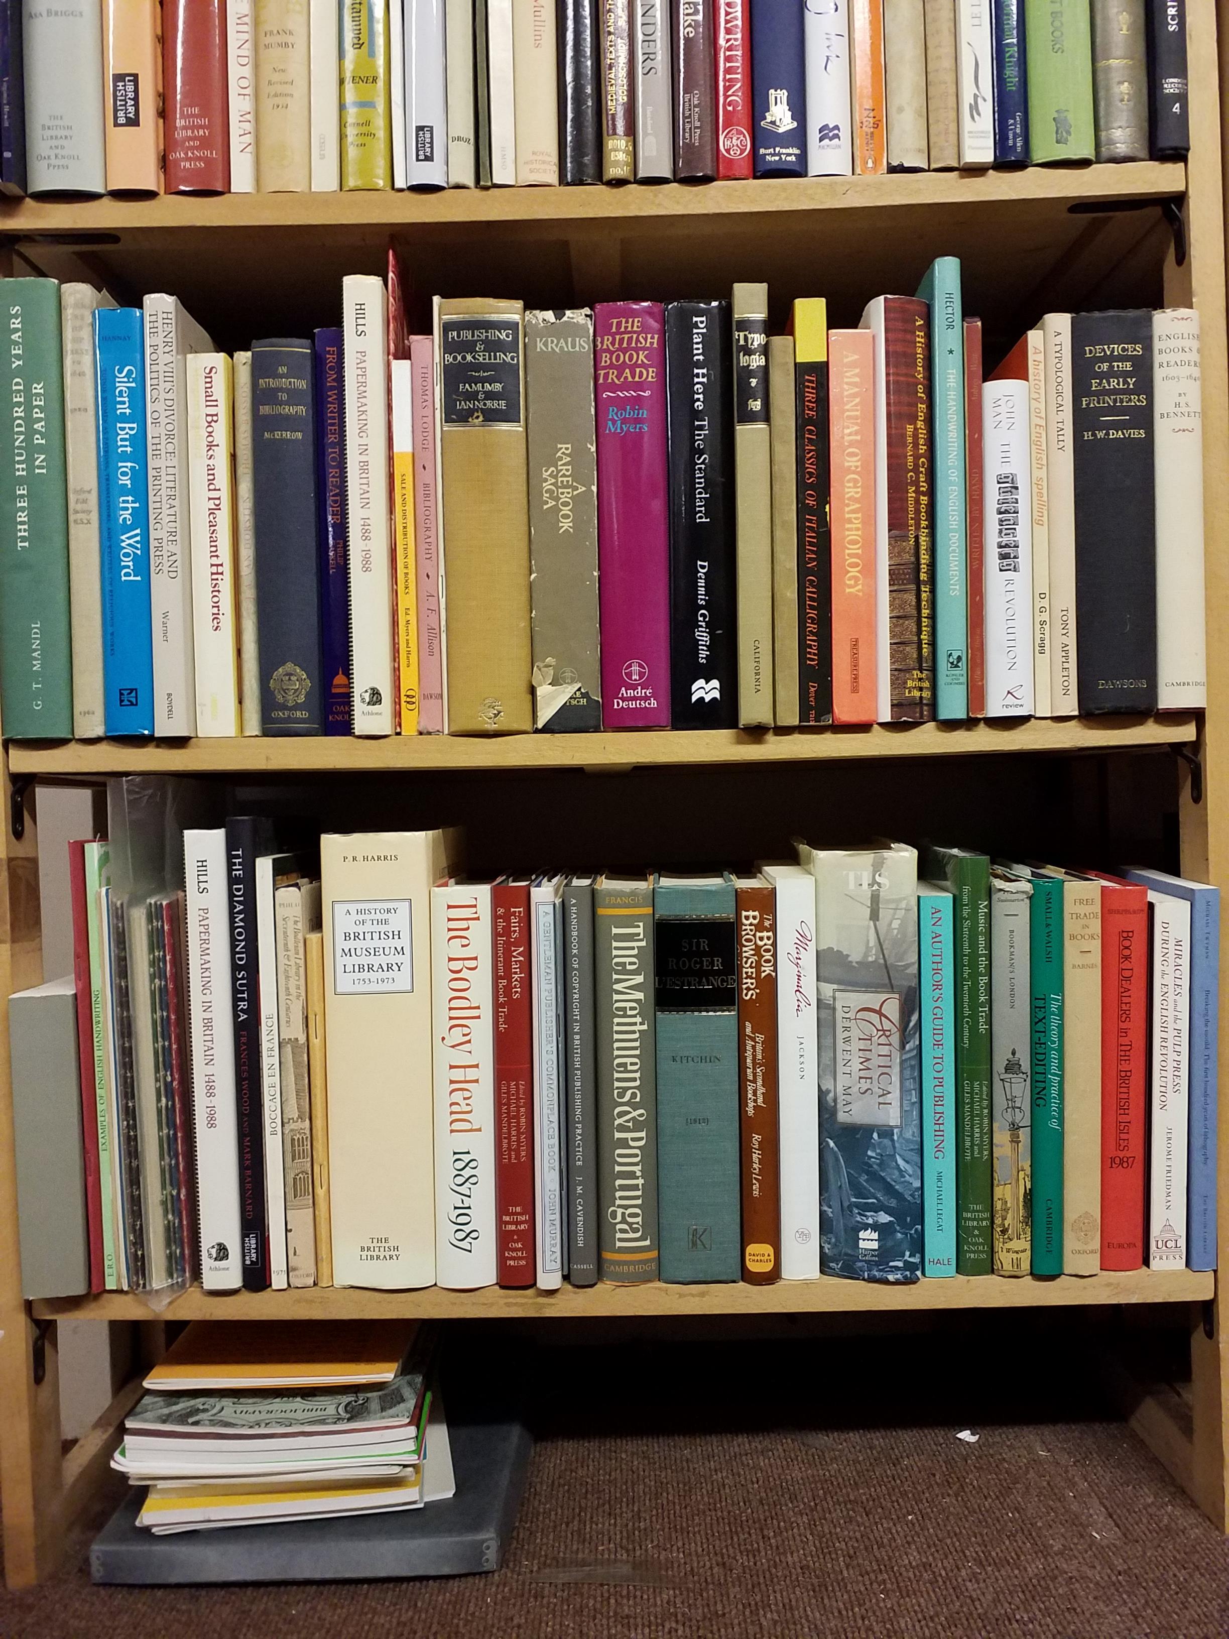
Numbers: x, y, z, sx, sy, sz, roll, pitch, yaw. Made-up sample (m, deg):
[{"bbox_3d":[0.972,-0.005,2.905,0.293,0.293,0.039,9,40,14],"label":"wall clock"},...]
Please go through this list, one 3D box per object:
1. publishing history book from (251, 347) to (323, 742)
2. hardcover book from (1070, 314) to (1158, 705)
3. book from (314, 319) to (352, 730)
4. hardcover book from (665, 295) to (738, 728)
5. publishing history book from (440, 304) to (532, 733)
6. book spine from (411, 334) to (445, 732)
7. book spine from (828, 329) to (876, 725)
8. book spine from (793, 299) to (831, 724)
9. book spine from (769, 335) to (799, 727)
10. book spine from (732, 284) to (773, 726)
[{"bbox_3d":[-0.182,-0.160,0.789,0.034,0.220,0.145,-1,2,1],"label":"publishing history book"},{"bbox_3d":[0.282,-0.173,0.788,0.044,0.222,0.150,-1,1,1],"label":"hardcover book"},{"bbox_3d":[-0.155,-0.163,0.793,0.017,0.227,0.150,-1,2,1],"label":"book"},{"bbox_3d":[0.050,-0.172,0.799,0.036,0.239,0.162,-1,1,1],"label":"hardcover book"},{"bbox_3d":[-0.070,-0.172,0.801,0.047,0.242,0.162,-1,1,1],"label":"publishing history book"},{"bbox_3d":[-0.104,-0.161,0.786,0.013,0.220,0.142,-1,2,1],"label":"book spine"},{"bbox_3d":[0.134,-0.164,0.784,0.024,0.218,0.145,-1,2,1],"label":"book spine"},{"bbox_3d":[0.113,-0.174,0.795,0.018,0.237,0.156,-1,1,1],"label":"book spine"},{"bbox_3d":[0.096,-0.162,0.784,0.014,0.216,0.140,-1,2,1],"label":"book spine"},{"bbox_3d":[0.080,-0.177,0.797,0.019,0.247,0.160,-1,1,1],"label":"book spine"}]

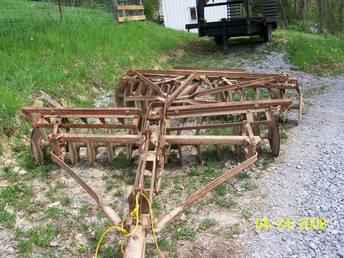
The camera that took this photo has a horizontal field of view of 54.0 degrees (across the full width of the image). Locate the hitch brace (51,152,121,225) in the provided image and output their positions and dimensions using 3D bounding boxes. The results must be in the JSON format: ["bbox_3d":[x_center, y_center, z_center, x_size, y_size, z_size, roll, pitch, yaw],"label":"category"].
[{"bbox_3d":[-0.718,0.419,2.647,0.065,0.060,1.196,-16,27,-35],"label":"hitch brace"}]

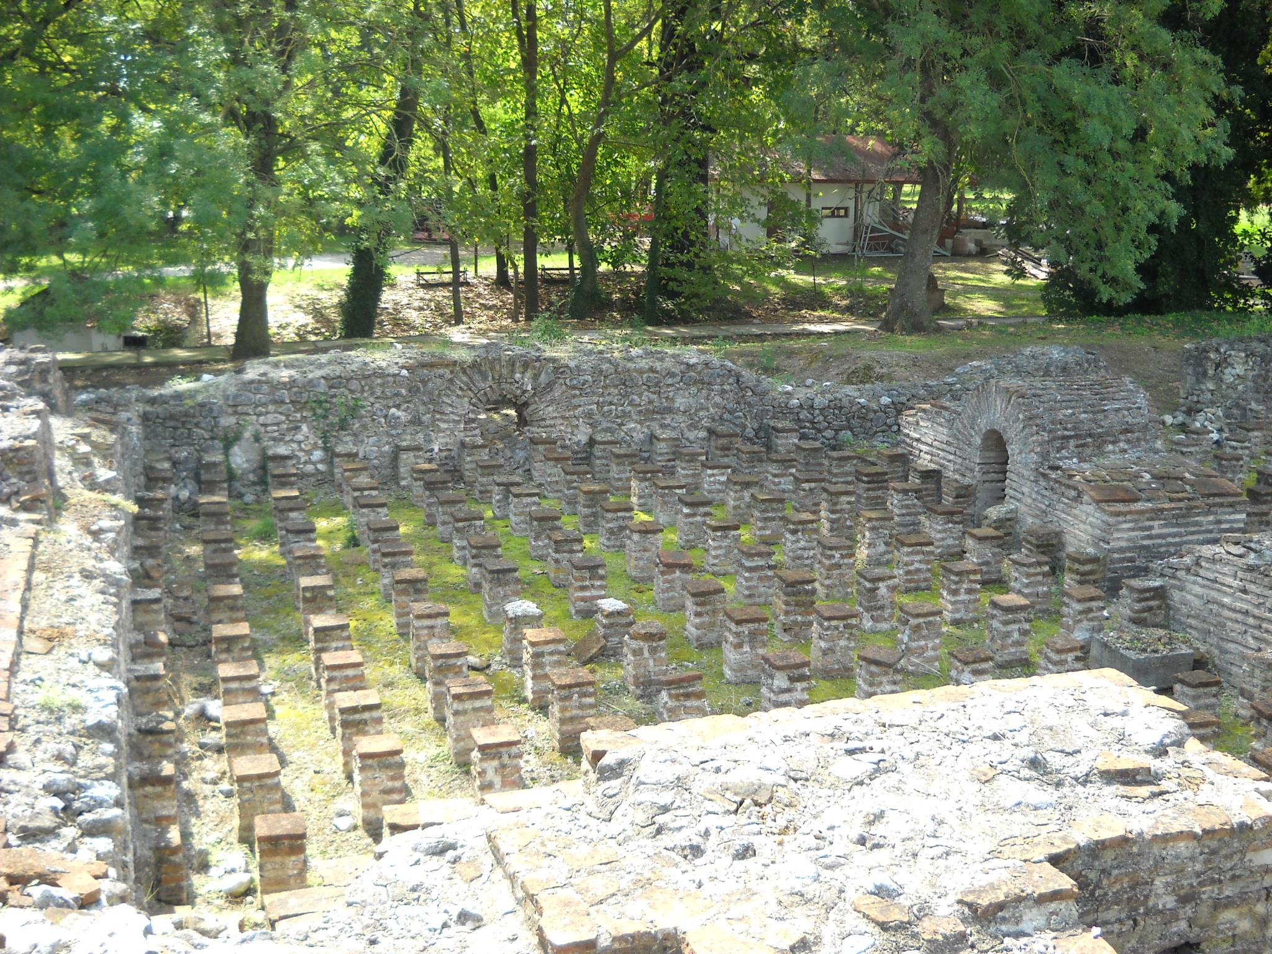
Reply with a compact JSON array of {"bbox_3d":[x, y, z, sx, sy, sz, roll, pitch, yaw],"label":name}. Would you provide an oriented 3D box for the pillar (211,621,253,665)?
[{"bbox_3d":[-3.281,1.470,12.248,0.307,0.489,0.290,-3,15,-17],"label":"pillar"}]

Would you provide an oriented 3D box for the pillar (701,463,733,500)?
[{"bbox_3d":[1.136,0.068,21.510,0.331,0.504,0.331,-3,16,-17],"label":"pillar"}]

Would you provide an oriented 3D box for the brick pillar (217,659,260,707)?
[{"bbox_3d":[-3.153,1.763,12.008,0.306,0.513,0.306,-4,15,-17],"label":"brick pillar"}]

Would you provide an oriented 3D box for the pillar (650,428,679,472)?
[{"bbox_3d":[0.409,-0.327,20.930,0.312,0.560,0.312,-4,15,-17],"label":"pillar"}]

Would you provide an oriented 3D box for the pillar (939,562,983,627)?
[{"bbox_3d":[3.239,1.175,15.080,0.312,0.575,0.312,-4,15,-17],"label":"pillar"}]

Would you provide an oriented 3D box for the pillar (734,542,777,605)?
[{"bbox_3d":[1.150,0.932,14.486,0.300,0.504,0.280,-3,16,-17],"label":"pillar"}]

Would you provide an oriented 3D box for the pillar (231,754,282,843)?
[{"bbox_3d":[-2.964,2.517,11.796,0.332,0.565,0.332,-5,16,-17],"label":"pillar"}]

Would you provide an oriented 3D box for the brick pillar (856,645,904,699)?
[{"bbox_3d":[2.071,1.772,12.822,0.312,0.540,0.312,-4,15,-17],"label":"brick pillar"}]

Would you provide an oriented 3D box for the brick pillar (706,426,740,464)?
[{"bbox_3d":[1.168,-0.406,20.160,0.310,0.460,0.297,-4,14,-17],"label":"brick pillar"}]

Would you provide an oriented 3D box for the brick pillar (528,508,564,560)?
[{"bbox_3d":[-0.933,0.594,15.511,0.290,0.473,0.286,-3,16,-17],"label":"brick pillar"}]

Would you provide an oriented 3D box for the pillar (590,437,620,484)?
[{"bbox_3d":[-0.404,-0.219,19.804,0.316,0.520,0.316,-4,15,-17],"label":"pillar"}]

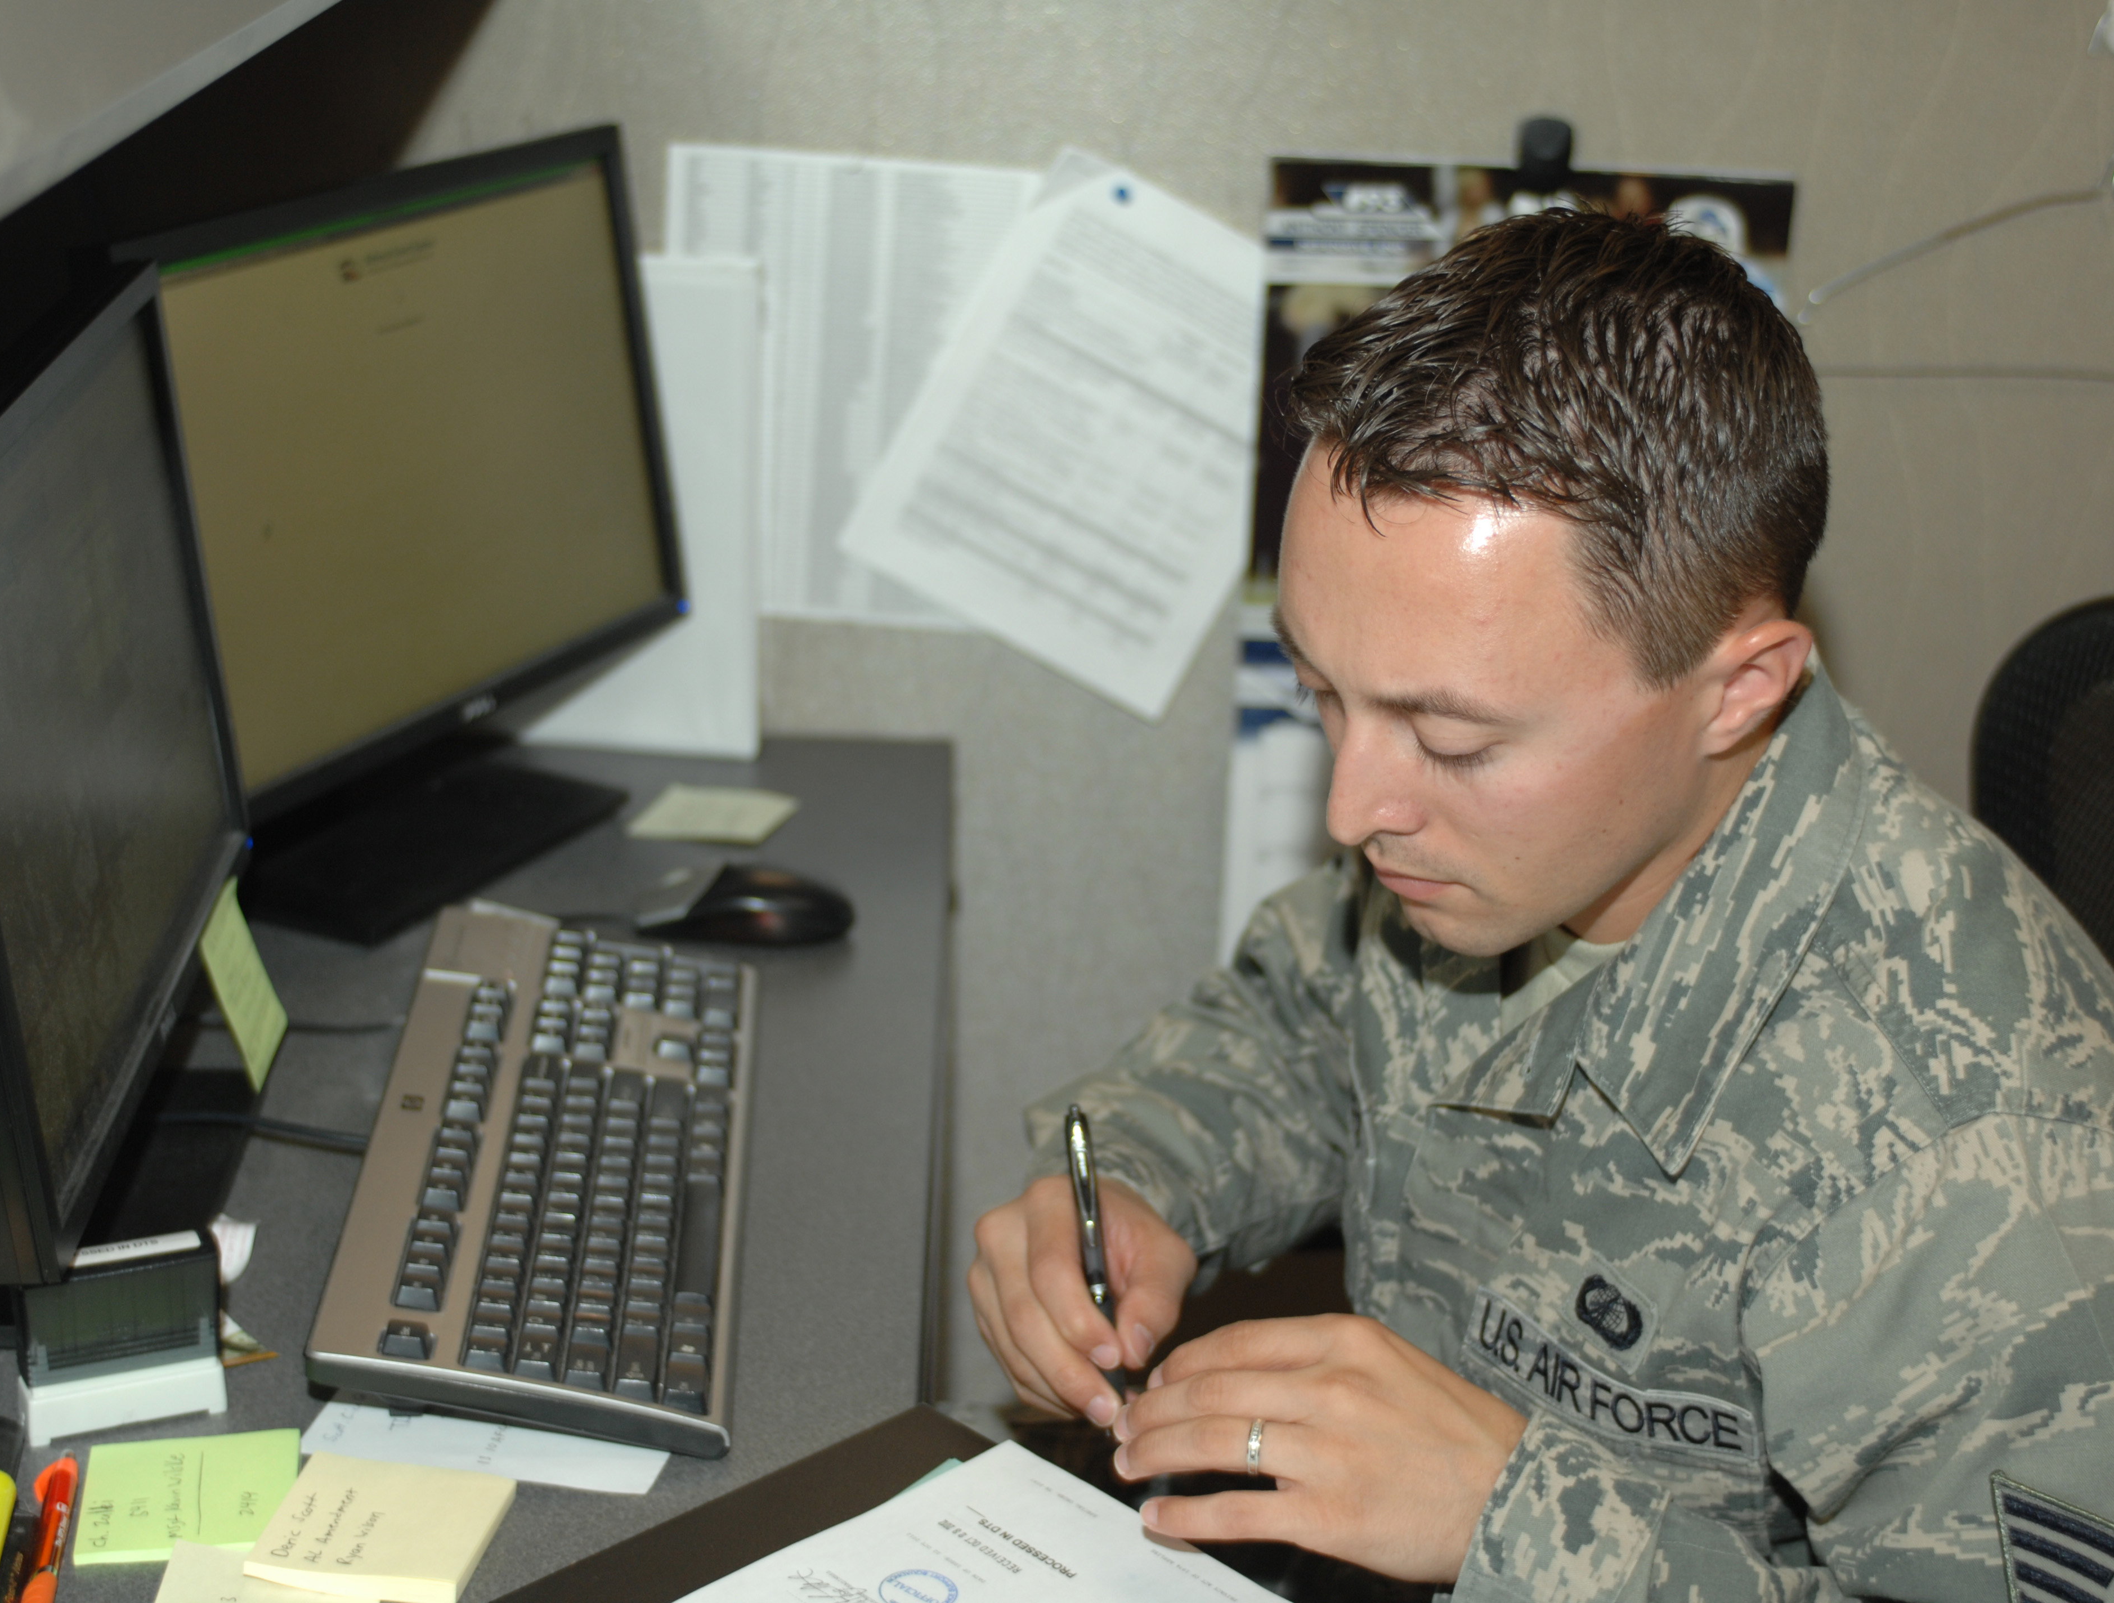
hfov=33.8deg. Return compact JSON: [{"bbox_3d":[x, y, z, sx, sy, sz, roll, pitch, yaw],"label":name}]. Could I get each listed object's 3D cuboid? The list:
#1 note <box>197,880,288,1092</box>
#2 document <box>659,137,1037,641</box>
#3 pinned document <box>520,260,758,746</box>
[{"bbox_3d":[-0.373,0.084,1.603,0.006,0.076,0.076,-14,22,4],"label":"note"},{"bbox_3d":[-0.126,-0.240,2.062,0.216,0.279,0.005,4,20,-2],"label":"document"},{"bbox_3d":[-0.295,-0.174,2.063,0.240,0.292,0.030,3,20,2],"label":"pinned document"}]

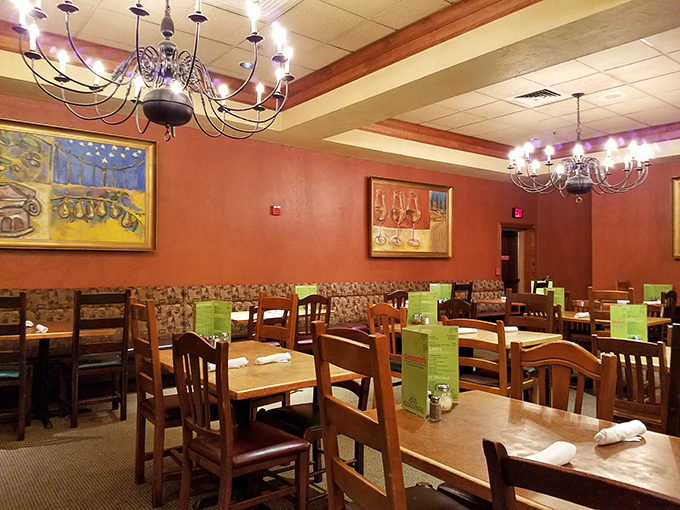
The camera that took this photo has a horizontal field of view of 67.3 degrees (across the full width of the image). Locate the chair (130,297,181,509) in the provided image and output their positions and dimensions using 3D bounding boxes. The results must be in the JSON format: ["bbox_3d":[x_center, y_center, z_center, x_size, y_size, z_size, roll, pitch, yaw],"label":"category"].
[{"bbox_3d":[-0.921,0.797,2.989,0.500,1.090,0.430,0,0,-37],"label":"chair"}]

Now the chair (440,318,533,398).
[{"bbox_3d":[1.020,0.879,3.510,0.490,0.930,0.440,0,0,-44],"label":"chair"}]

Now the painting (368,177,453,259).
[{"bbox_3d":[1.208,-0.562,8.335,1.789,1.231,0.060,1,-2,-35],"label":"painting"}]

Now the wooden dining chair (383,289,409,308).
[{"bbox_3d":[0.544,0.928,6.123,0.450,0.950,0.480,1,-2,-36],"label":"wooden dining chair"}]

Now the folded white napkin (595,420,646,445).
[{"bbox_3d":[0.852,0.535,1.540,0.200,0.042,0.055,0,0,-28],"label":"folded white napkin"}]

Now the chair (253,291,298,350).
[{"bbox_3d":[-0.590,0.801,3.445,0.480,1.075,0.420,1,-2,-44],"label":"chair"}]

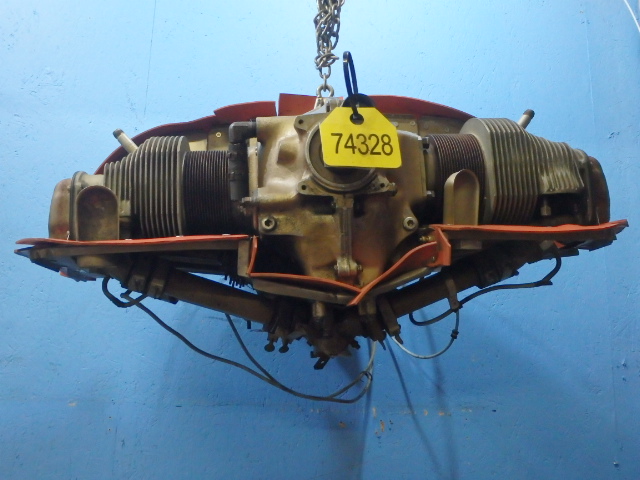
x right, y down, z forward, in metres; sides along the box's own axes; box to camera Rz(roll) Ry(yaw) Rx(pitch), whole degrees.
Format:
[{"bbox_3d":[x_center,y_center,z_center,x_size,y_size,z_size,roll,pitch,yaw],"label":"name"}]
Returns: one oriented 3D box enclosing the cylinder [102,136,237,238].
[{"bbox_3d":[-0.214,-0.075,0.835,0.190,0.163,0.163,-2,-3,-5],"label":"cylinder"}]

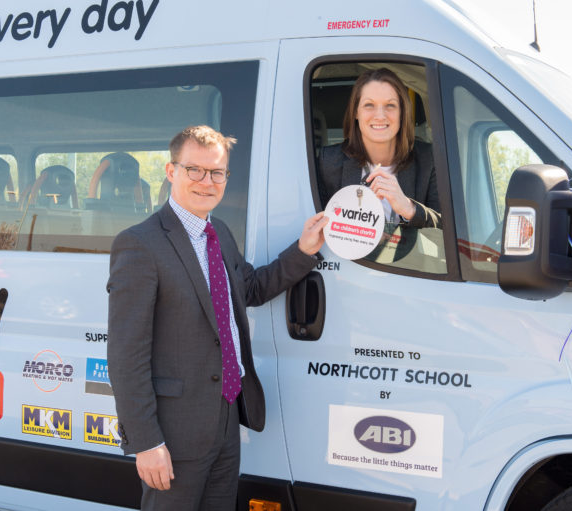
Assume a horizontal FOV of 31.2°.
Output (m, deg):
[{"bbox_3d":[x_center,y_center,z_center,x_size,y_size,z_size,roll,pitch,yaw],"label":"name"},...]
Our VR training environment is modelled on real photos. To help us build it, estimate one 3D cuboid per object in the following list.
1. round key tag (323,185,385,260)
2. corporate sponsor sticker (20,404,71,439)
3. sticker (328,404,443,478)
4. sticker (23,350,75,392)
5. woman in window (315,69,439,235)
[{"bbox_3d":[0.205,-0.100,3.095,0.225,0.225,0.008,12,3,37],"label":"round key tag"},{"bbox_3d":[-0.880,0.615,3.773,0.232,0.107,0.006,1,1,27],"label":"corporate sponsor sticker"},{"bbox_3d":[0.306,0.574,3.167,0.377,0.190,0.006,1,1,27],"label":"sticker"},{"bbox_3d":[-0.876,0.427,3.771,0.234,0.154,0.006,1,1,27],"label":"sticker"},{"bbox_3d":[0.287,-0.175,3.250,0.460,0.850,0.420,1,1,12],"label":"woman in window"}]

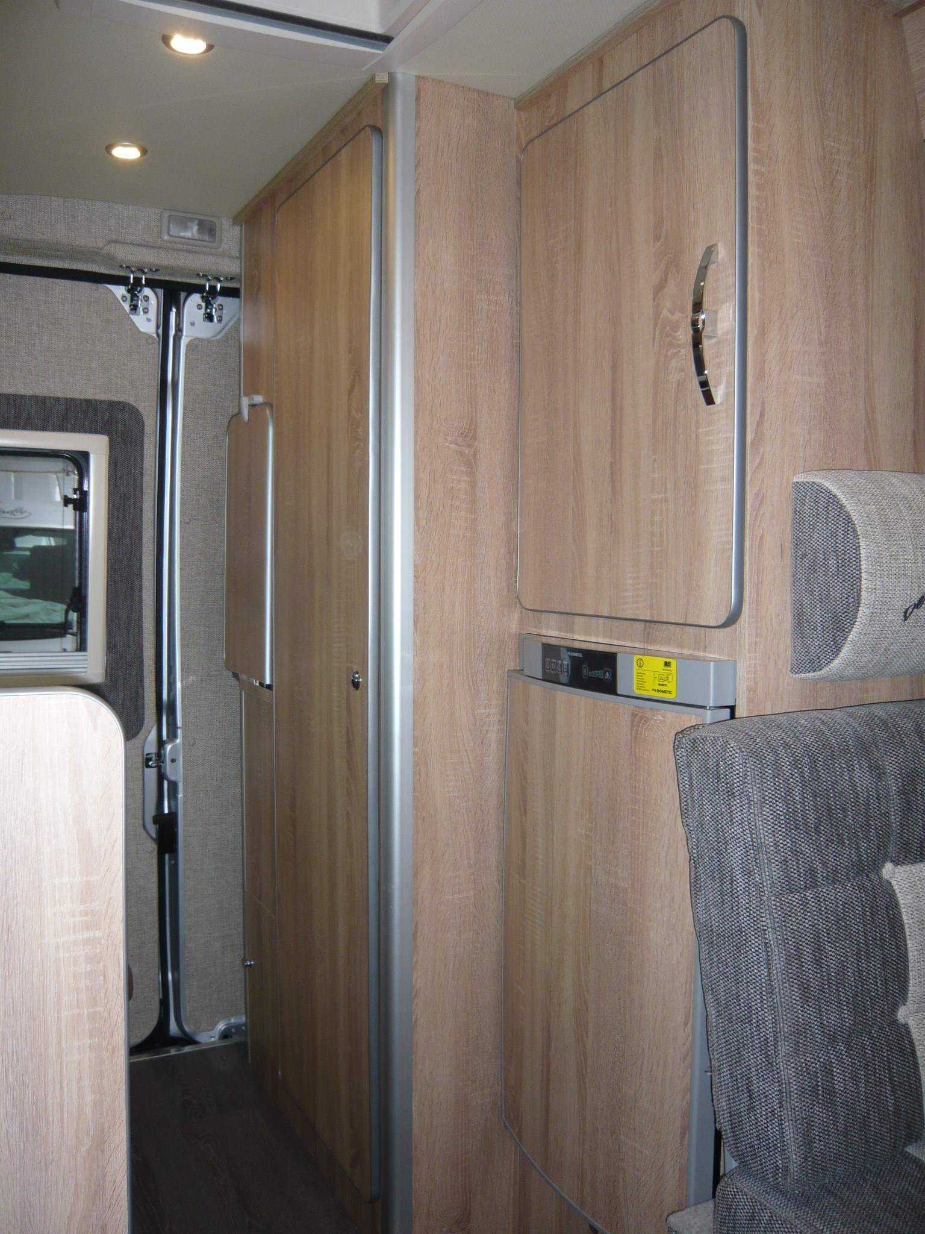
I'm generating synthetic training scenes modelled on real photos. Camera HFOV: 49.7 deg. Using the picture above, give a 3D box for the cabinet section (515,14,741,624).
[{"bbox_3d":[0.336,-0.368,1.467,0.320,0.740,0.497,-2,4,-29],"label":"cabinet section"}]

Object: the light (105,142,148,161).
[{"bbox_3d":[-0.615,-0.850,1.831,0.075,0.023,0.075,-2,4,-29],"label":"light"}]

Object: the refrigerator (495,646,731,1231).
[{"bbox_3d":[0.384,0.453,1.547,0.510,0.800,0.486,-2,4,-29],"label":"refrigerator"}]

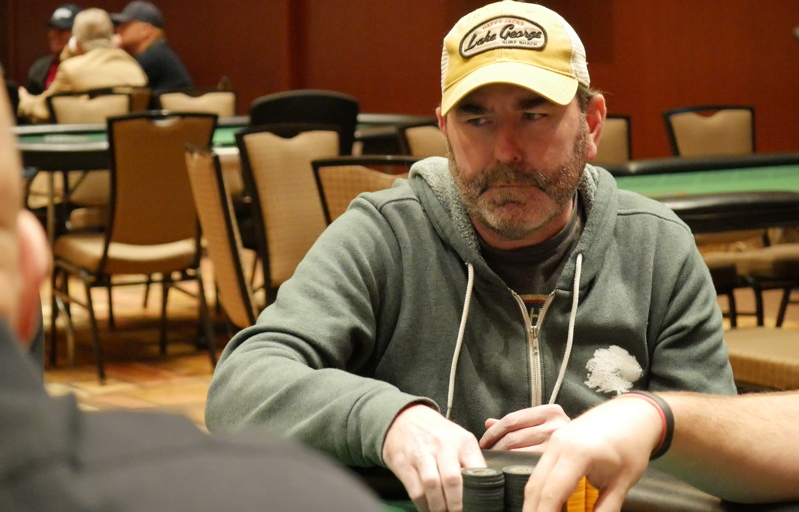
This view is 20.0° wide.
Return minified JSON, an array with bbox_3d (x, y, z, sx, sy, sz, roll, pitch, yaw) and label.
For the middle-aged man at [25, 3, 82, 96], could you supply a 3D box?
[{"bbox_3d":[-1.738,-0.615,11.698,0.520,1.340,0.750,1,6,15],"label":"middle-aged man"}]

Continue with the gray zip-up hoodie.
[{"bbox_3d":[0.087,0.181,2.452,0.560,0.560,0.430,0,6,7],"label":"gray zip-up hoodie"}]

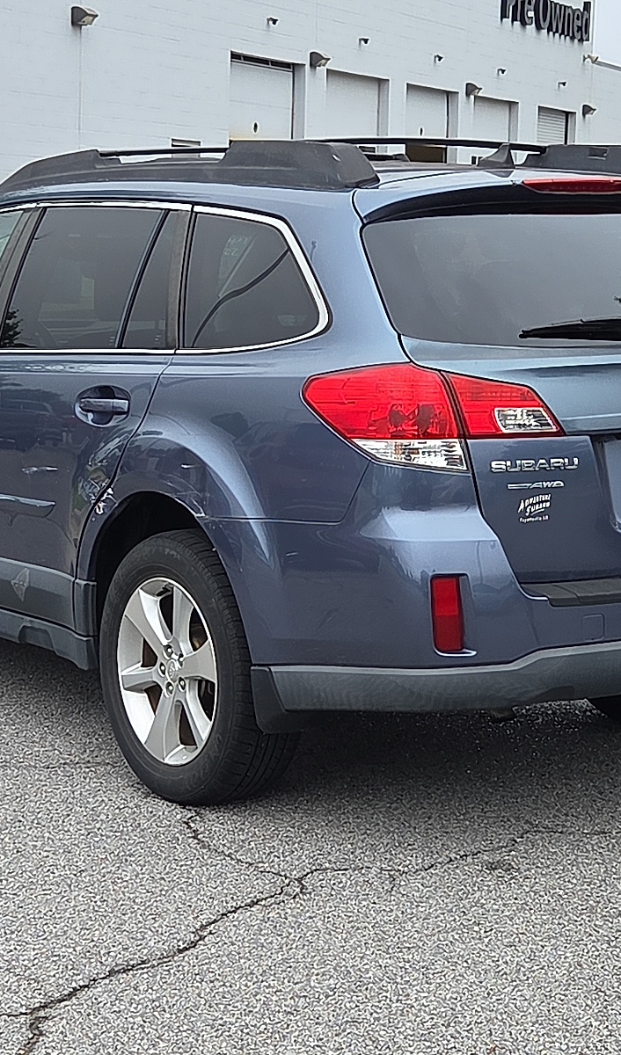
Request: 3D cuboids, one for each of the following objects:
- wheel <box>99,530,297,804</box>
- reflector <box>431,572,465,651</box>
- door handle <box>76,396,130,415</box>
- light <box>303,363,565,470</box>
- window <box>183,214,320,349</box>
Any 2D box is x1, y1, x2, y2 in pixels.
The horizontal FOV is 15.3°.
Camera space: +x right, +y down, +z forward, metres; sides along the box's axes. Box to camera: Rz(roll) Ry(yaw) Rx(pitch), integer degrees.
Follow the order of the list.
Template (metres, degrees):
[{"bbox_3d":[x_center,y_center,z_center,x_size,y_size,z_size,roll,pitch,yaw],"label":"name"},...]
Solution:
[{"bbox_3d":[-0.278,0.353,5.868,0.230,0.690,0.690,-6,10,-35],"label":"wheel"},{"bbox_3d":[0.293,0.184,5.024,0.068,0.172,0.035,-2,8,-10],"label":"reflector"},{"bbox_3d":[-0.529,-0.308,5.879,0.050,0.043,0.235,-6,10,-35],"label":"door handle"},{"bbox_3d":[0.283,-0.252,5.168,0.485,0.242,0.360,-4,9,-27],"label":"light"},{"bbox_3d":[-0.140,-0.596,5.669,0.050,0.359,0.623,22,-8,-38],"label":"window"}]

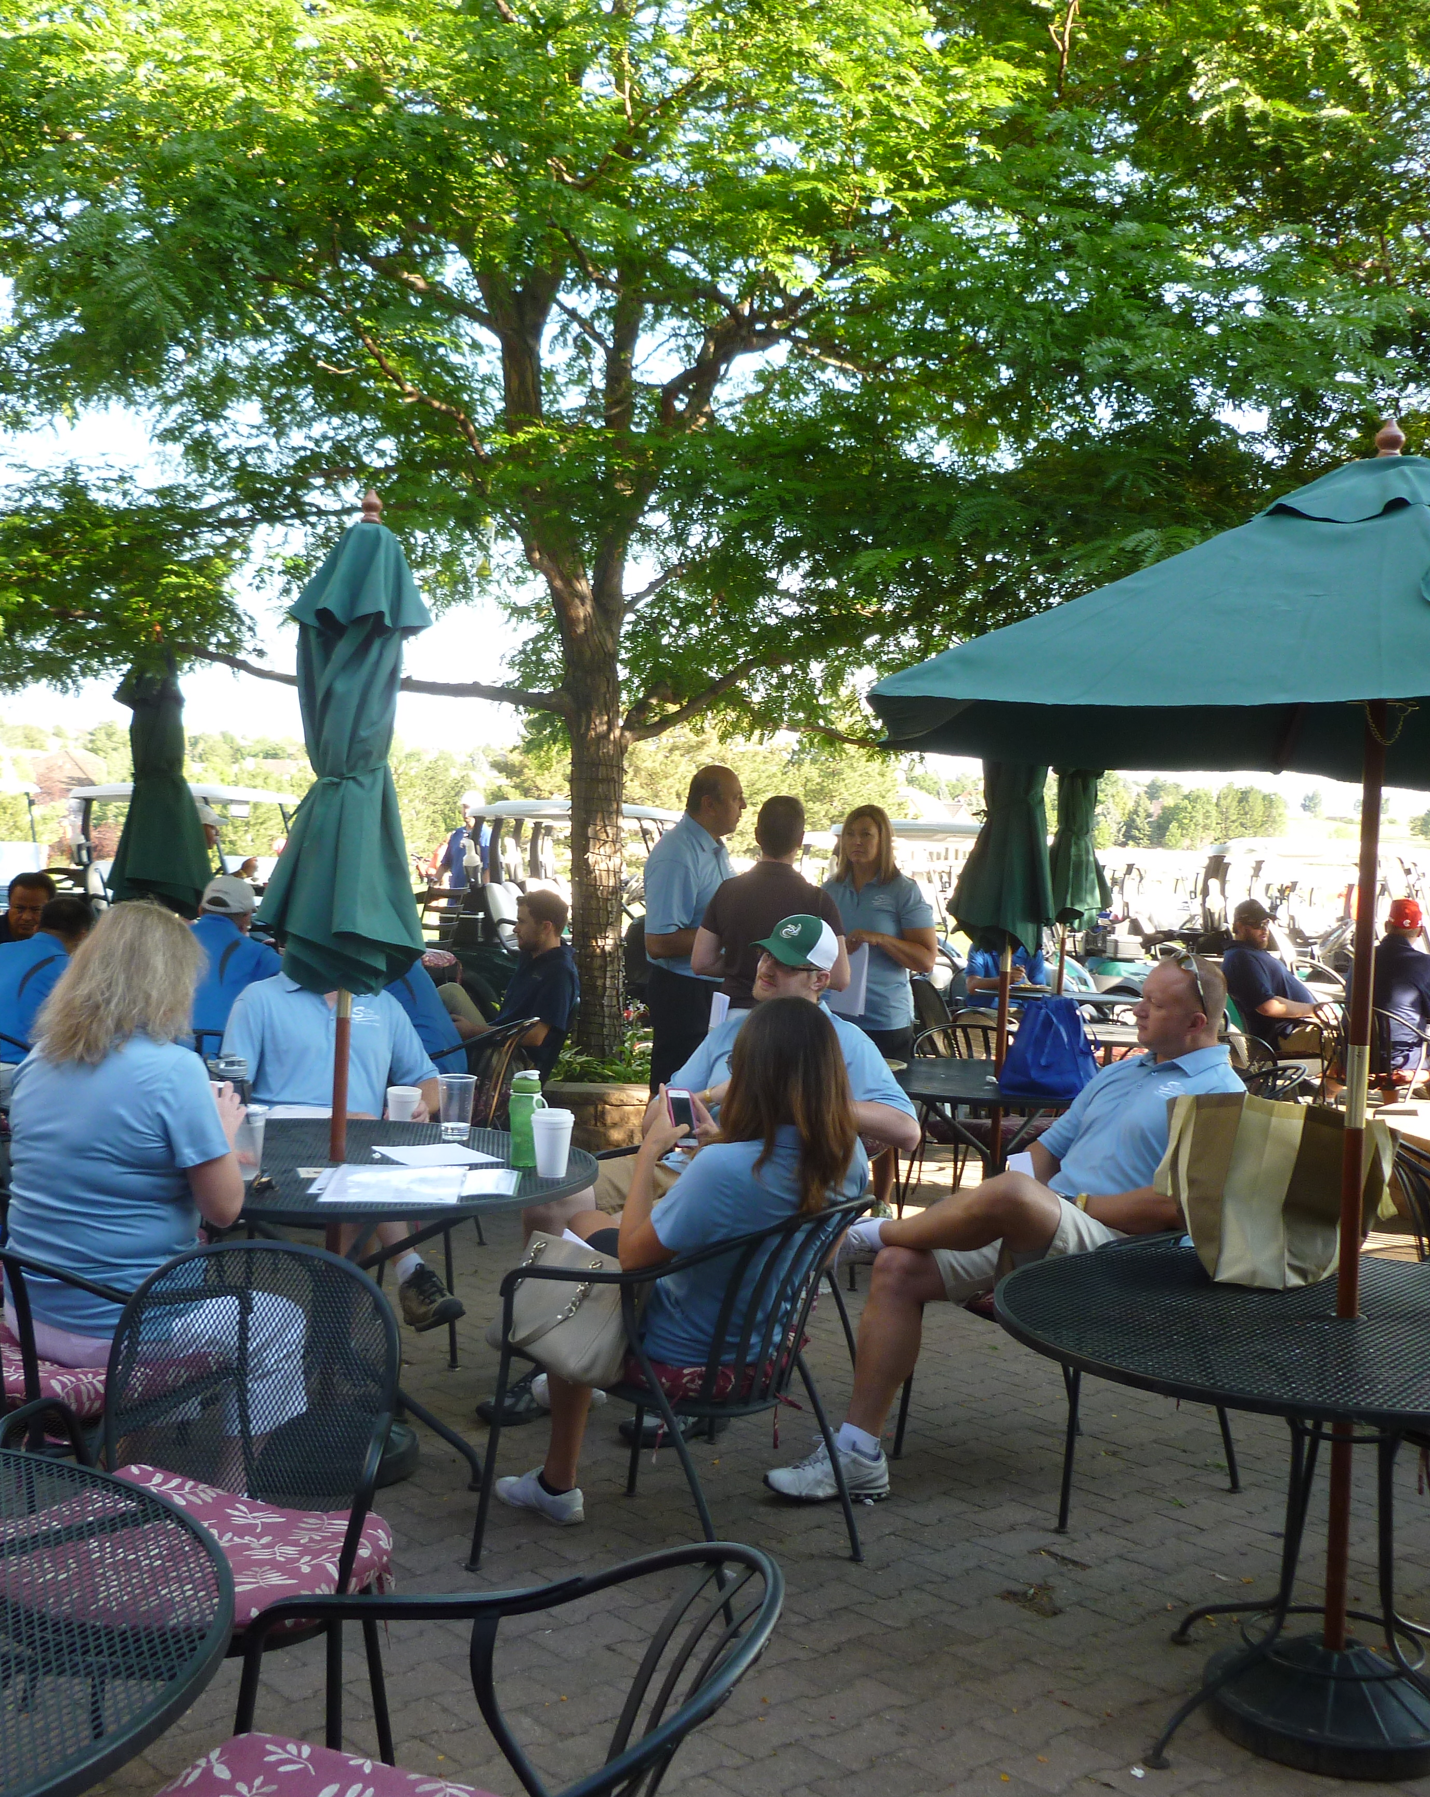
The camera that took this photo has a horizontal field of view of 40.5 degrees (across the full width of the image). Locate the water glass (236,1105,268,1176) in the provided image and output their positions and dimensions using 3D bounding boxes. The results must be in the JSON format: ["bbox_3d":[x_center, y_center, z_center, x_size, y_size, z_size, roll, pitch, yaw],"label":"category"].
[{"bbox_3d":[-1.035,0.539,4.290,0.100,0.155,0.100,2,1,0],"label":"water glass"}]

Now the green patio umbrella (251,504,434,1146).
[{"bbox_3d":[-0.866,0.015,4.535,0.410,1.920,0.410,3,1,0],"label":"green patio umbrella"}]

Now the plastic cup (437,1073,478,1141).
[{"bbox_3d":[-0.657,0.531,4.930,0.100,0.158,0.100,2,1,0],"label":"plastic cup"}]

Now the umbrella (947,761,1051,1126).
[{"bbox_3d":[1.032,0.243,7.056,0.410,2.240,0.410,2,1,0],"label":"umbrella"}]

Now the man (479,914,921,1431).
[{"bbox_3d":[-0.053,0.697,5.050,1.000,1.310,0.700,1,2,-41],"label":"man"}]

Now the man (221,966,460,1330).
[{"bbox_3d":[-1.040,0.668,5.346,0.640,1.330,0.920,2,1,-10],"label":"man"}]

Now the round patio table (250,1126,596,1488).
[{"bbox_3d":[-0.901,0.976,4.559,1.220,0.725,1.220,2,1,0],"label":"round patio table"}]

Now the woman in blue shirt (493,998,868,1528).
[{"bbox_3d":[-0.080,0.790,4.300,0.880,1.180,0.500,3,2,43],"label":"woman in blue shirt"}]

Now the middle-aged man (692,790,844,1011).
[{"bbox_3d":[0.197,0.500,6.950,0.570,1.730,0.380,2,1,2],"label":"middle-aged man"}]

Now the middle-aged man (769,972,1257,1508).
[{"bbox_3d":[0.720,0.771,4.737,1.150,1.260,0.650,1,1,-28],"label":"middle-aged man"}]

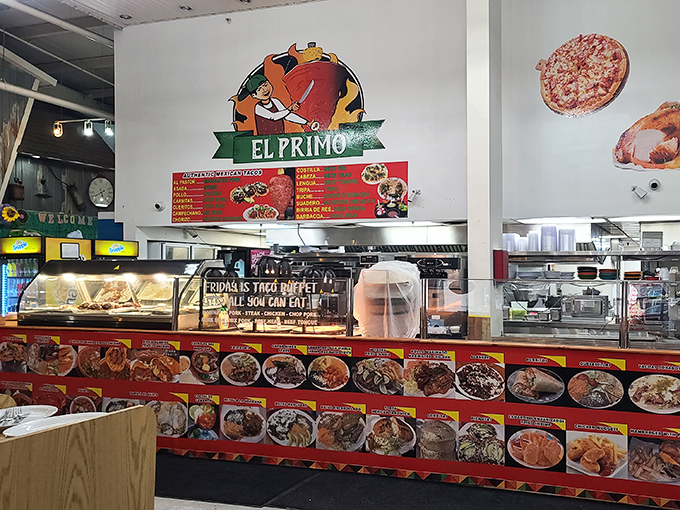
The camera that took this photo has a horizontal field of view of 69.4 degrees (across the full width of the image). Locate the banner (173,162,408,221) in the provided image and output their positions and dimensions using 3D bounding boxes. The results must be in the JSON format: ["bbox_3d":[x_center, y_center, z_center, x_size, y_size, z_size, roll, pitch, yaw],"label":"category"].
[{"bbox_3d":[-0.539,-0.575,4.672,2.370,0.505,0.030,0,0,14],"label":"banner"}]

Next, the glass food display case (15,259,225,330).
[{"bbox_3d":[-2.040,0.325,4.588,1.560,0.620,0.740,0,0,14],"label":"glass food display case"}]

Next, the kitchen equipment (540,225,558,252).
[{"bbox_3d":[2.328,-0.179,5.450,0.183,0.297,0.183,0,0,14],"label":"kitchen equipment"}]

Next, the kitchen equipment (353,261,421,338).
[{"bbox_3d":[0.373,0.332,3.900,0.490,0.580,0.460,0,0,14],"label":"kitchen equipment"}]

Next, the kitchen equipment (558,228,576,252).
[{"bbox_3d":[2.527,-0.156,5.450,0.183,0.253,0.183,0,0,14],"label":"kitchen equipment"}]

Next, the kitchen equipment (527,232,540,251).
[{"bbox_3d":[2.150,-0.144,5.450,0.128,0.222,0.128,0,0,14],"label":"kitchen equipment"}]

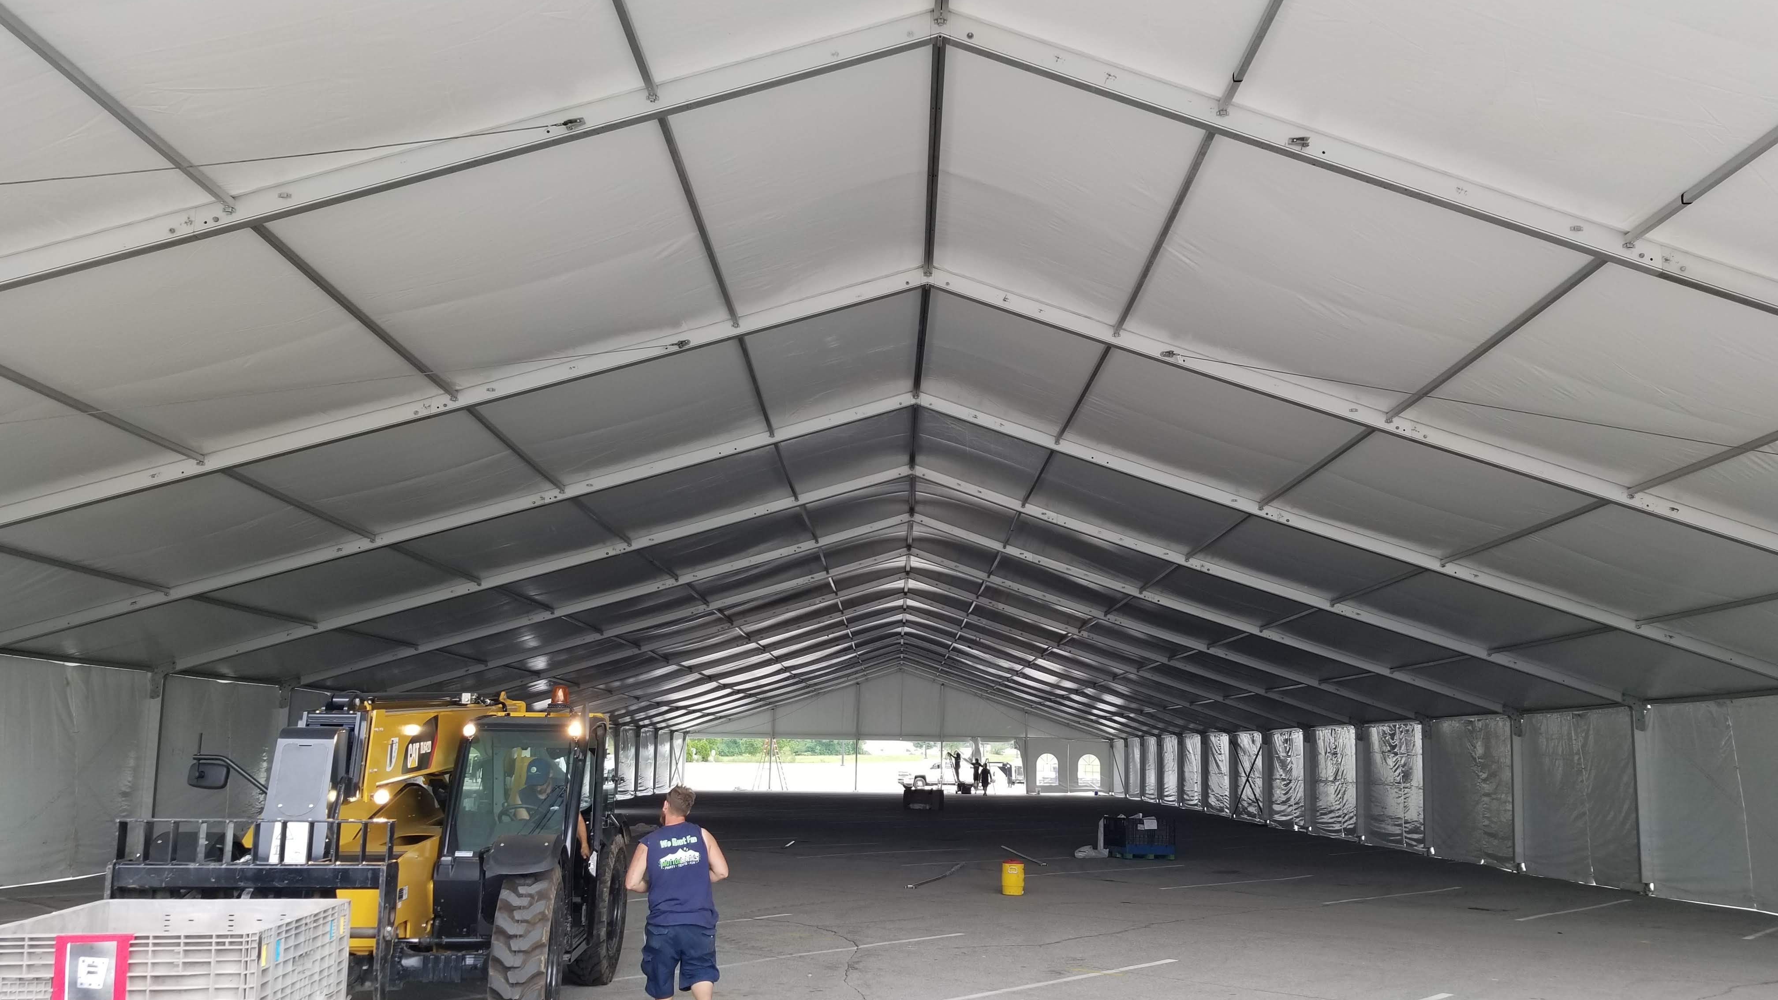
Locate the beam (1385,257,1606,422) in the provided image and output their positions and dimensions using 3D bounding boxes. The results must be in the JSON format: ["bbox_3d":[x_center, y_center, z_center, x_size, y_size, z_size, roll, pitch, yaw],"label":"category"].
[{"bbox_3d":[5.388,-1.424,11.907,0.075,0.090,4.800,17,-10,4],"label":"beam"}]

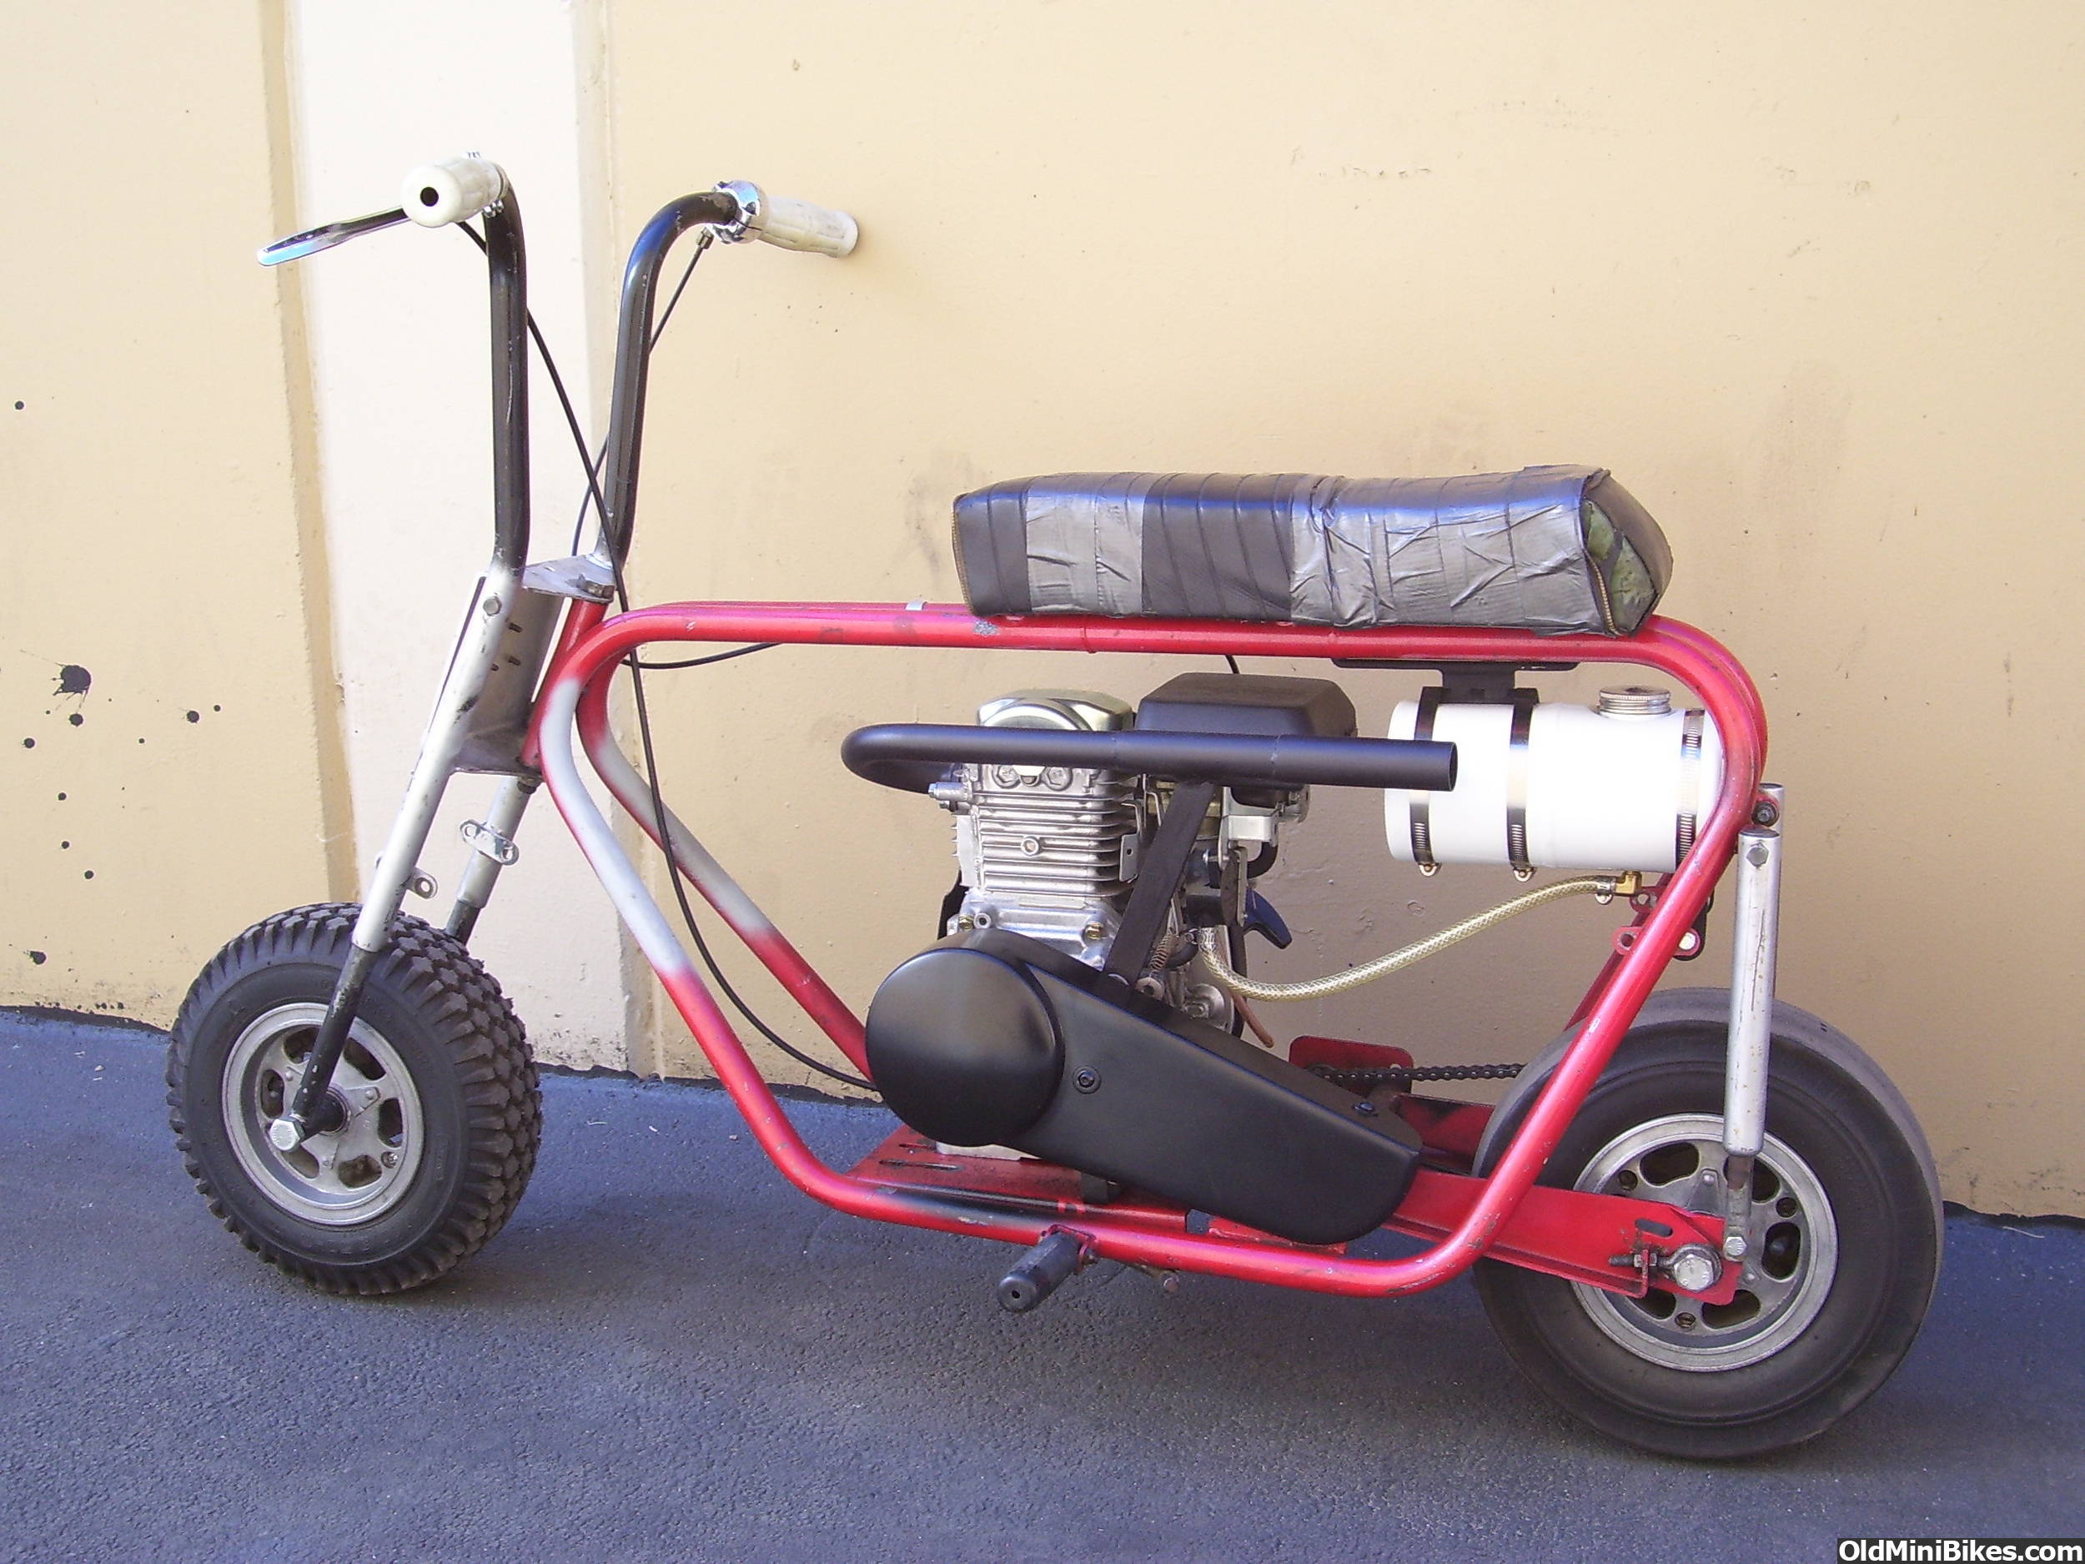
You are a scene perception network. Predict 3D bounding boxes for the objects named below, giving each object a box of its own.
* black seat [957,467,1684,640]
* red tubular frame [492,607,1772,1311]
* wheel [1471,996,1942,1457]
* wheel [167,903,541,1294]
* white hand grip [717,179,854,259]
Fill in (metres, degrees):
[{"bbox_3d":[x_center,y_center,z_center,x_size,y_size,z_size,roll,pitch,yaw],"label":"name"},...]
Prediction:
[{"bbox_3d":[0.186,-0.163,1.687,0.451,0.100,0.201,3,11,15],"label":"black seat"},{"bbox_3d":[0.041,0.097,1.774,0.882,0.466,0.211,3,11,15],"label":"red tubular frame"},{"bbox_3d":[0.442,0.295,1.700,0.310,0.310,0.125,3,11,15],"label":"wheel"},{"bbox_3d":[-0.532,0.245,1.957,0.308,0.308,0.096,4,11,18],"label":"wheel"},{"bbox_3d":[-0.199,-0.443,2.004,0.050,0.050,0.138,8,8,35],"label":"white hand grip"}]

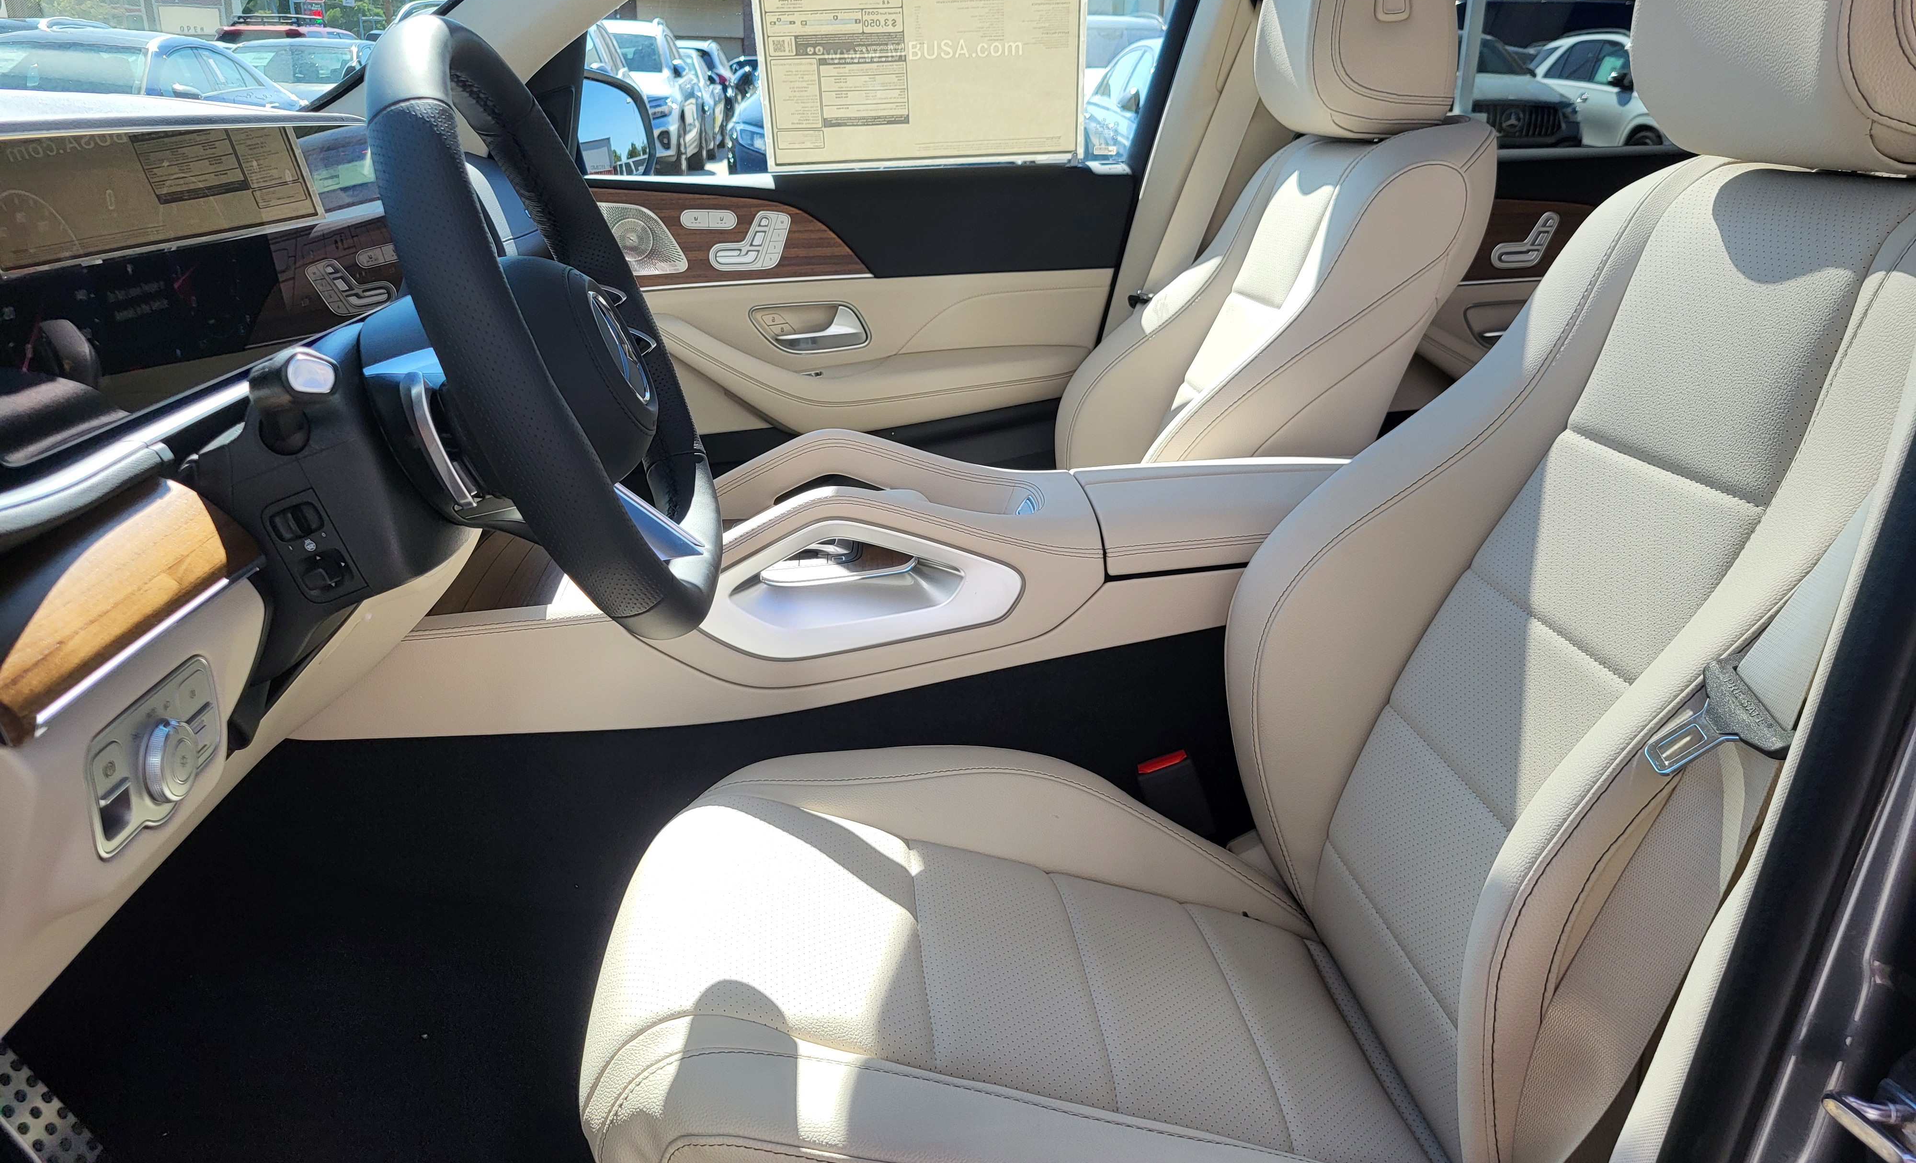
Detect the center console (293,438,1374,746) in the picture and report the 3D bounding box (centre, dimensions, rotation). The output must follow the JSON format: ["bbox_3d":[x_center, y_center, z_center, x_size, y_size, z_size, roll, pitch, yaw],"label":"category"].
[{"bbox_3d":[-0.051,-0.006,1.317,1.050,0.230,0.280,-1,20,-4],"label":"center console"}]

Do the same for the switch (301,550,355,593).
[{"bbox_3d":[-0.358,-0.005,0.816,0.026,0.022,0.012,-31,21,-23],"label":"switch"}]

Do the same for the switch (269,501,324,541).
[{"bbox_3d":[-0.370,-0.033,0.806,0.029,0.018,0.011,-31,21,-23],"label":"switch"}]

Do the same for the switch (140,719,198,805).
[{"bbox_3d":[-0.365,0.084,0.667,0.014,0.036,0.036,-1,19,-4],"label":"switch"}]

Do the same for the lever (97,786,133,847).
[{"bbox_3d":[-0.364,0.101,0.622,0.011,0.020,0.025,-1,19,-4],"label":"lever"}]

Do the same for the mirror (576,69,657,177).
[{"bbox_3d":[-0.537,-0.645,2.068,0.140,0.180,0.240,3,20,6],"label":"mirror"}]

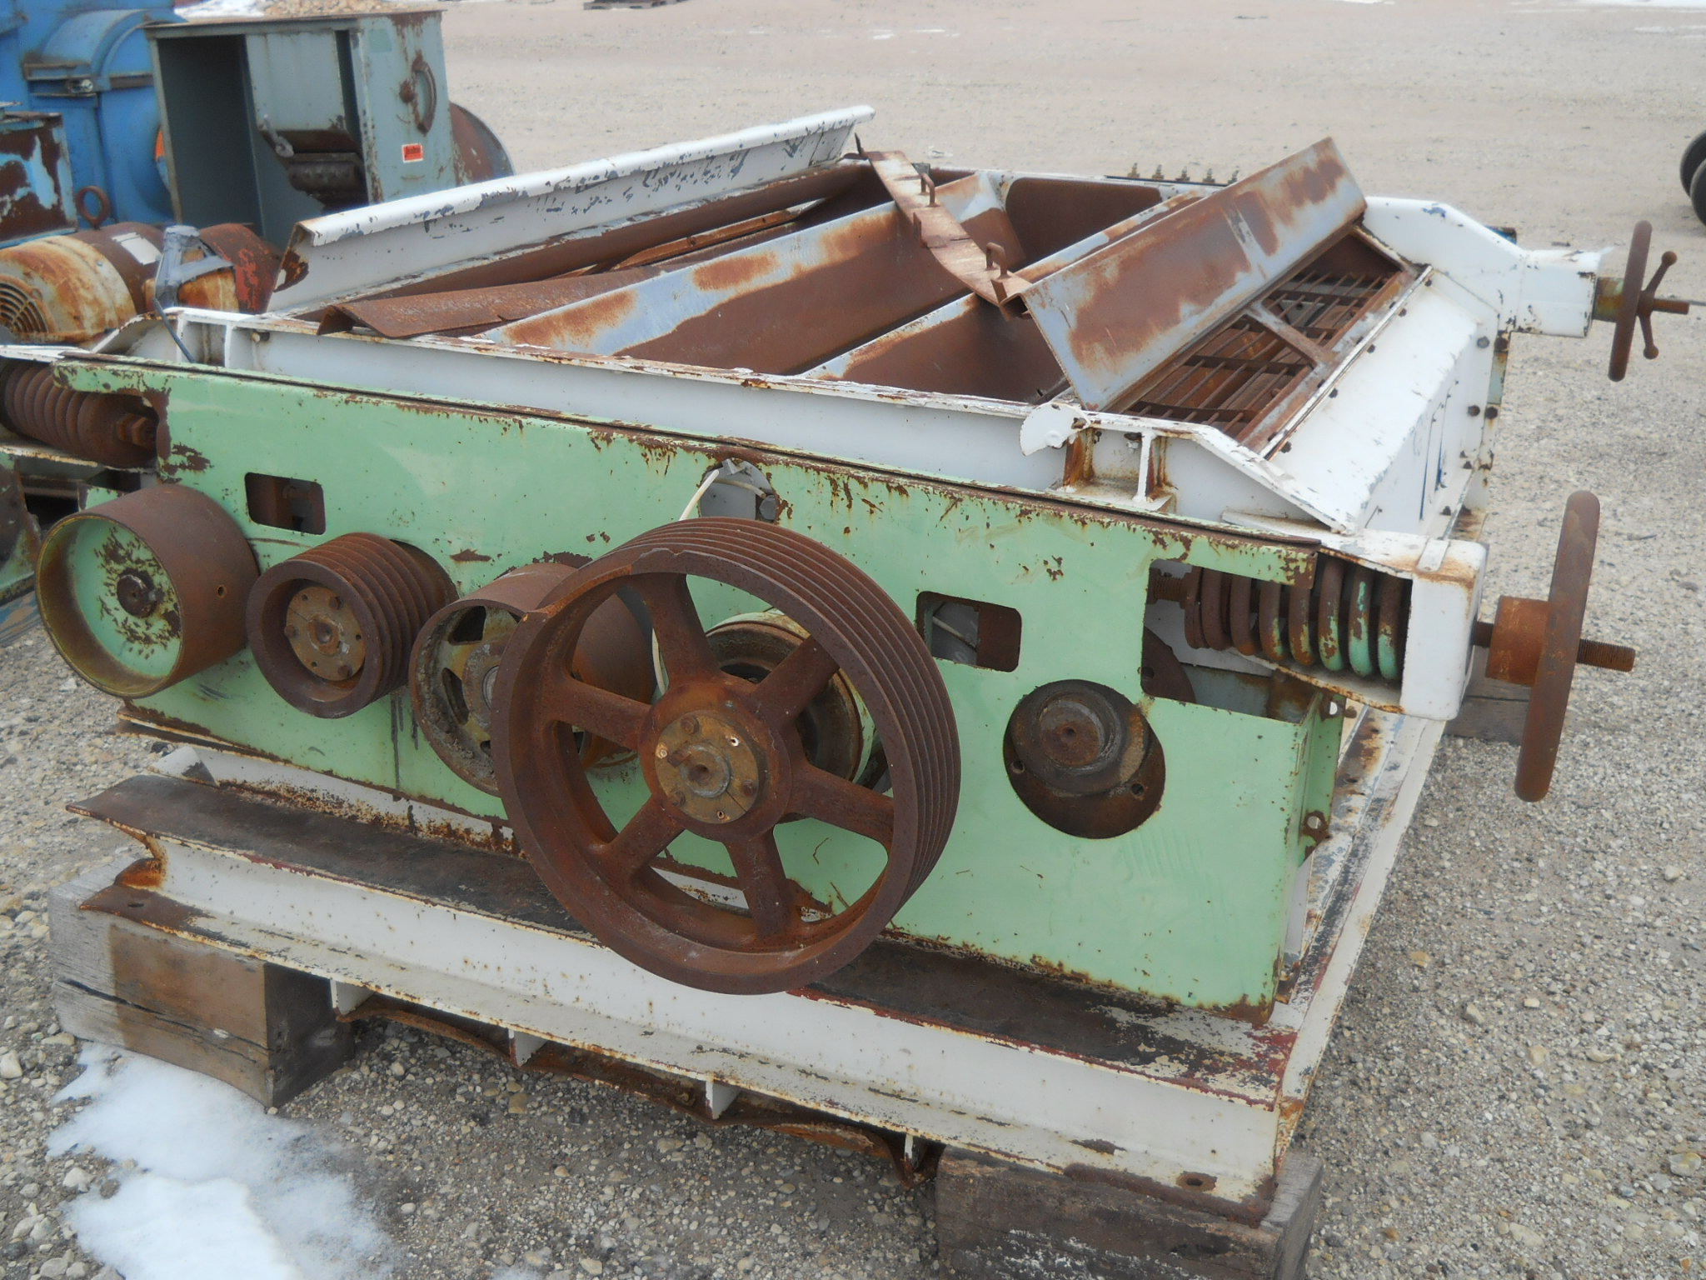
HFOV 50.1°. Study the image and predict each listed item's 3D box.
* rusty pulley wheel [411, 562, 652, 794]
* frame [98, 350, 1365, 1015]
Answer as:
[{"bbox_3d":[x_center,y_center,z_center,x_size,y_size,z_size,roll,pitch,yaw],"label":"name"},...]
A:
[{"bbox_3d":[-0.395,0.055,2.246,0.271,0.271,0.131,11,25,23],"label":"rusty pulley wheel"},{"bbox_3d":[-0.282,-0.019,2.364,1.751,0.552,0.165,11,25,23],"label":"frame"}]

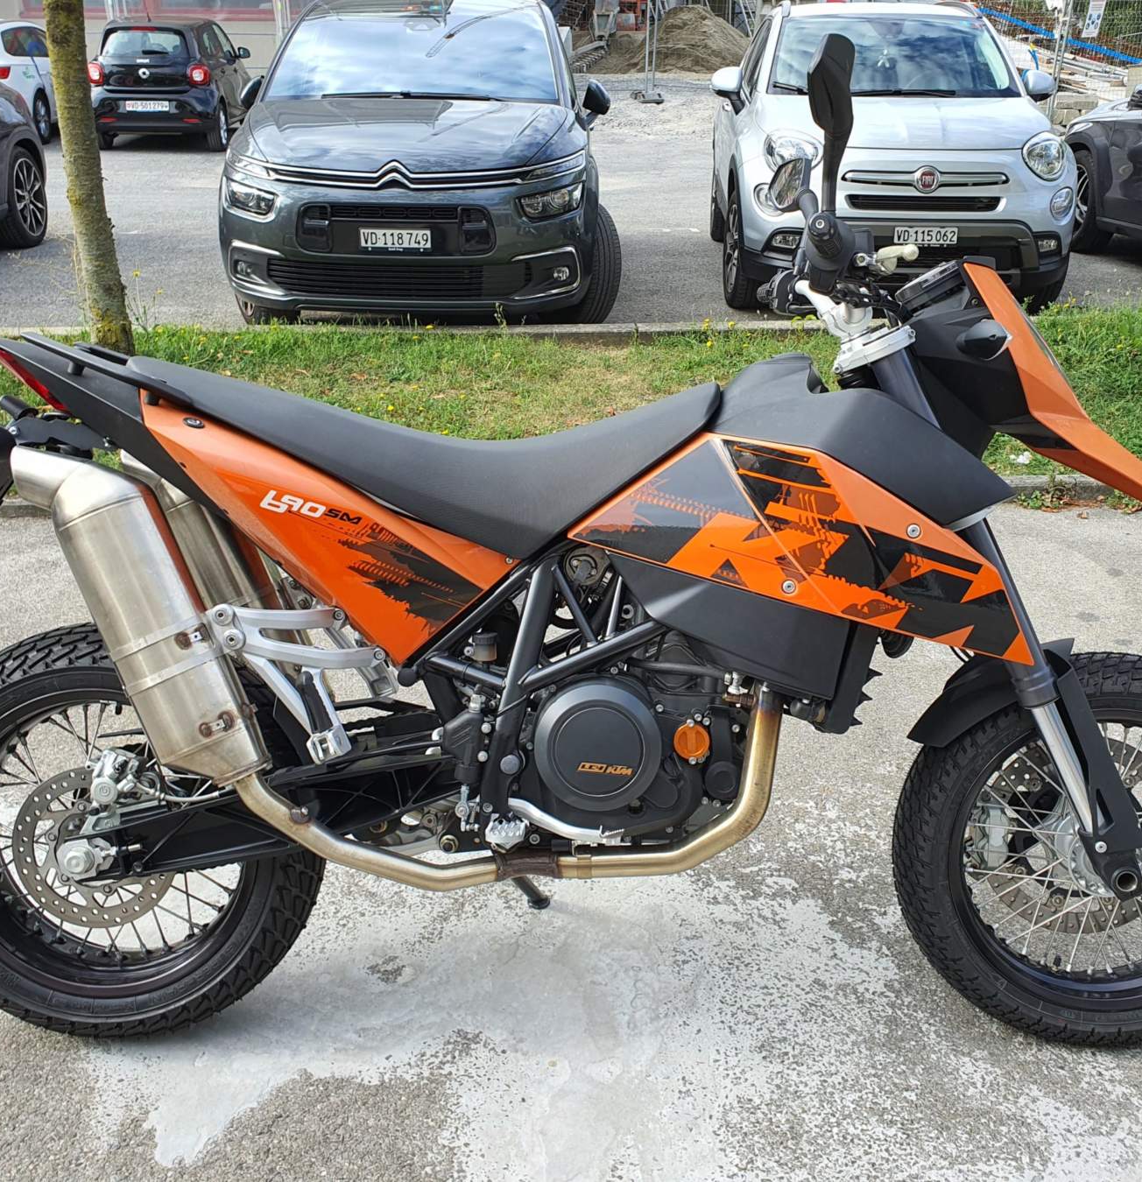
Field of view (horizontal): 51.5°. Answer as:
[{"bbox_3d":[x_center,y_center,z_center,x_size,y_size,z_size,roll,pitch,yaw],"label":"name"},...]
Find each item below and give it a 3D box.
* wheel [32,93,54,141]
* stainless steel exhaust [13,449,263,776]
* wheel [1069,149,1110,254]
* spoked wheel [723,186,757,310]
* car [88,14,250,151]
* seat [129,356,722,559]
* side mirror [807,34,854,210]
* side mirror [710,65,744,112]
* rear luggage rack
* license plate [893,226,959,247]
[{"bbox_3d":[-6.809,-6.031,15.100,0.215,0.650,0.650,0,25,-1],"label":"wheel"},{"bbox_3d":[-0.550,0.022,1.542,0.148,0.498,0.125,-24,9,4],"label":"stainless steel exhaust"},{"bbox_3d":[3.660,-2.750,8.361,0.235,0.690,0.690,0,25,-1],"label":"wheel"},{"bbox_3d":[0.968,-1.904,6.564,0.220,0.670,0.670,2,25,4],"label":"spoked wheel"},{"bbox_3d":[-5.380,-6.930,16.170,1.665,1.554,3.495,-2,25,-5],"label":"car"},{"bbox_3d":[-0.205,-0.192,1.670,0.825,0.270,0.260,1,10,0],"label":"seat"},{"bbox_3d":[0.292,-0.526,1.335,0.065,0.205,0.150,2,8,15],"label":"side mirror"},{"bbox_3d":[0.925,-2.960,6.975,0.220,0.250,0.170,2,25,4],"label":"side mirror"},{"bbox_3d":[-0.610,-0.295,1.657,0.251,0.050,0.210,23,9,-3],"label":"rear luggage rack"},{"bbox_3d":[1.699,-1.698,5.664,0.300,0.080,0.015,2,25,4],"label":"license plate"}]

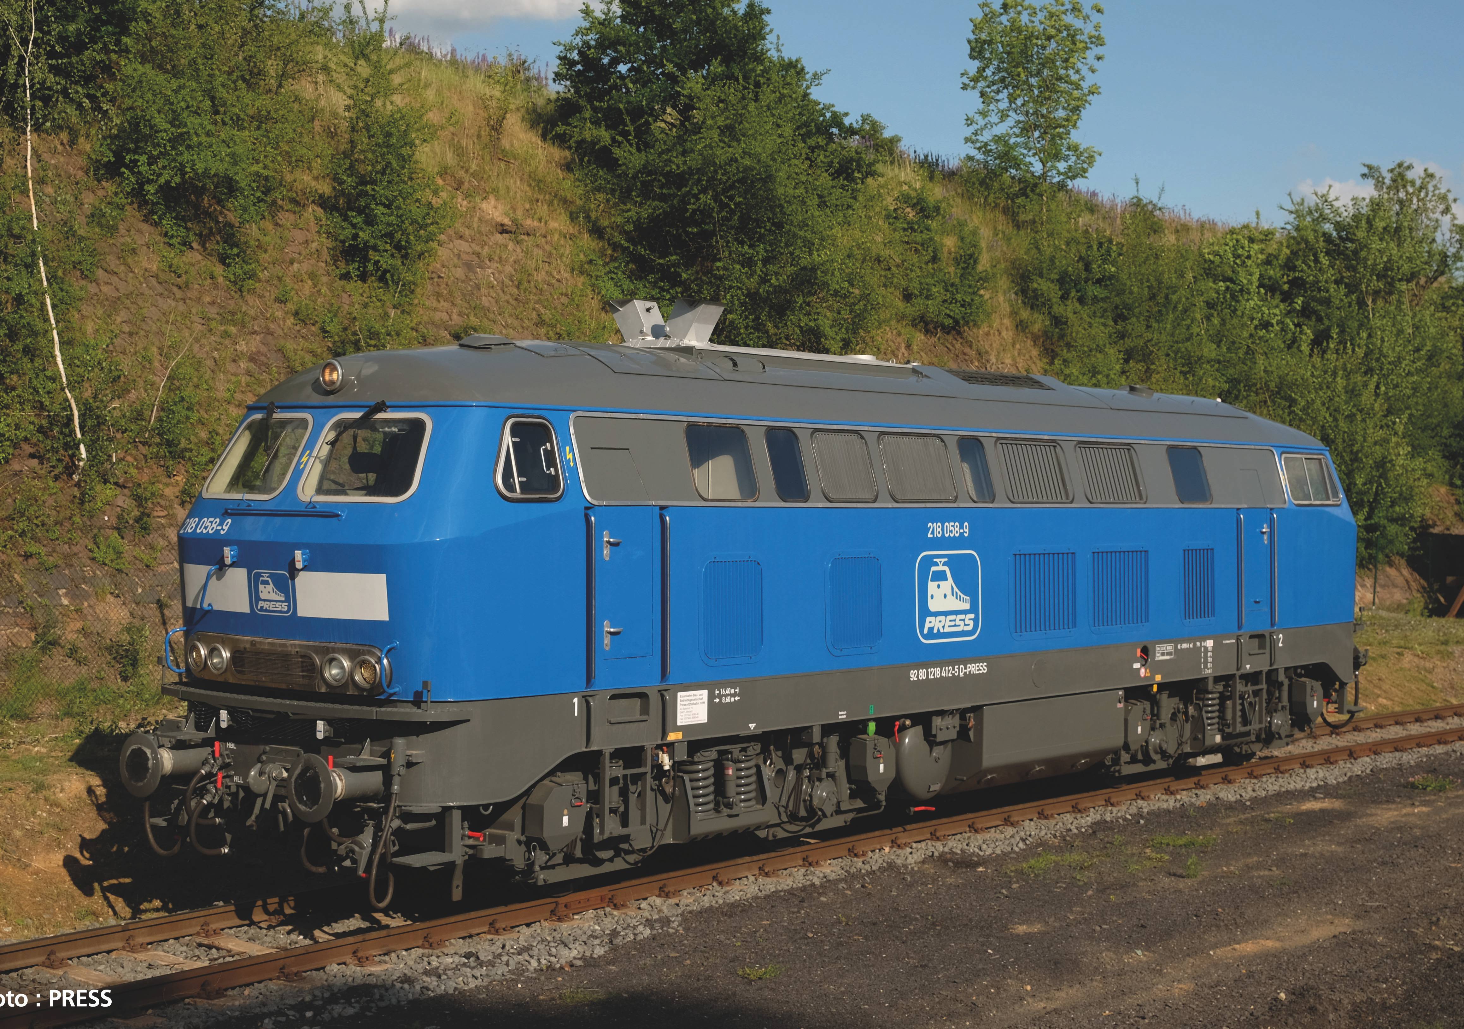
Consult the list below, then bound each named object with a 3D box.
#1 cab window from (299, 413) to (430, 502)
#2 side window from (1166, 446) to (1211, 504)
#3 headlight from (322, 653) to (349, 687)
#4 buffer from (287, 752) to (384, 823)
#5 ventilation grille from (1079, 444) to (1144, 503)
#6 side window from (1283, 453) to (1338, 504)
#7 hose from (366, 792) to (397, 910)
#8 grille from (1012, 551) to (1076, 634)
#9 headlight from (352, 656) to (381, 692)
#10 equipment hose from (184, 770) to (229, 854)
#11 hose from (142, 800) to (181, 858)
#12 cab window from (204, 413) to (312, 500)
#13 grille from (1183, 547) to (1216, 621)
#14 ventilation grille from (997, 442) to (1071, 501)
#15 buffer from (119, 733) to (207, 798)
[{"bbox_3d":[-2.482,-0.387,15.439,1.020,0.700,0.080,1,-29,31],"label":"cab window"},{"bbox_3d":[4.640,-0.392,23.011,0.060,0.605,0.785,-18,-11,37],"label":"side window"},{"bbox_3d":[-2.692,1.058,15.449,0.225,0.225,0.100,2,1,39],"label":"headlight"},{"bbox_3d":[-2.578,1.811,15.203,0.455,0.455,0.650,2,1,39],"label":"buffer"},{"bbox_3d":[3.651,-0.392,21.801,0.050,0.592,1.186,-20,-12,37],"label":"ventilation grille"},{"bbox_3d":[6.445,-0.383,25.300,0.070,0.600,1.270,-18,-11,37],"label":"side window"},{"bbox_3d":[-2.355,2.266,15.307,0.180,0.770,0.130,2,1,39],"label":"hose"},{"bbox_3d":[2.841,0.709,20.622,0.050,0.710,1.108,-1,0,39],"label":"grille"},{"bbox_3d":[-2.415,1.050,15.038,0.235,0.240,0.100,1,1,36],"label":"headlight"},{"bbox_3d":[-3.651,2.089,15.877,0.180,0.590,0.380,1,1,39],"label":"equipment hose"},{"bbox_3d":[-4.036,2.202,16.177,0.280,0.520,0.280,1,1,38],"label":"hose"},{"bbox_3d":[-3.332,-0.406,16.139,1.009,0.714,0.070,1,-29,46],"label":"cab window"},{"bbox_3d":[4.729,0.706,22.991,0.050,0.719,0.702,-1,0,39],"label":"grille"},{"bbox_3d":[2.789,-0.398,20.947,0.050,0.580,1.150,-19,-12,37],"label":"ventilation grille"},{"bbox_3d":[-3.903,1.726,16.008,0.460,0.460,0.620,1,1,38],"label":"buffer"}]

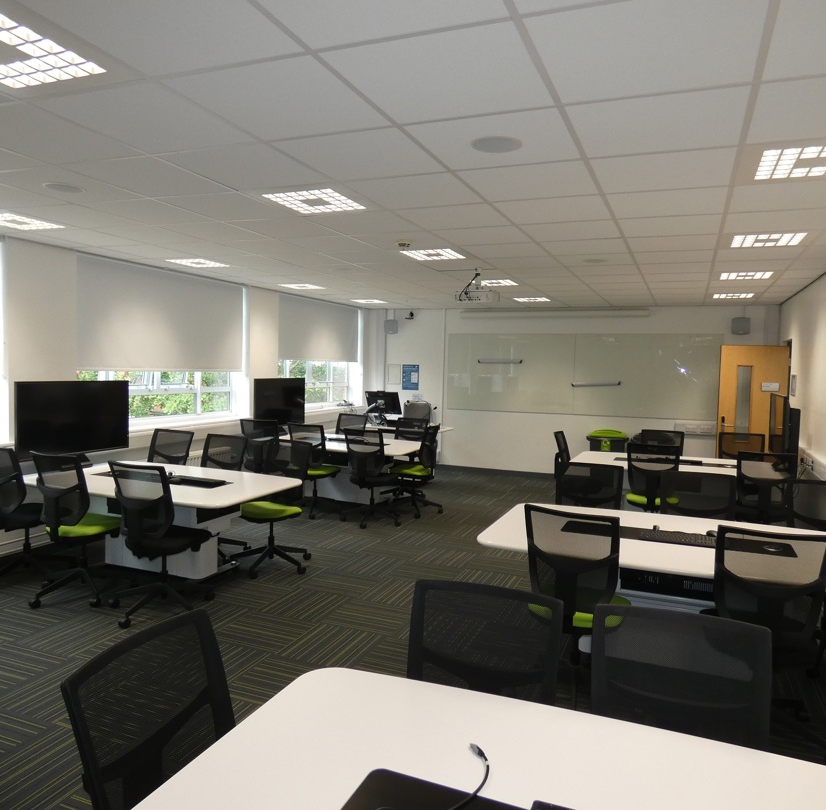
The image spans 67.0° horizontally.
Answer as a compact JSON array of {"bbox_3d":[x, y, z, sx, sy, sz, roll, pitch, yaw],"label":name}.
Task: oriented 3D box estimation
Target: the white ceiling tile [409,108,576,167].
[{"bbox_3d":[0.341,-1.057,2.513,0.600,0.020,0.600,4,5,24],"label":"white ceiling tile"}]

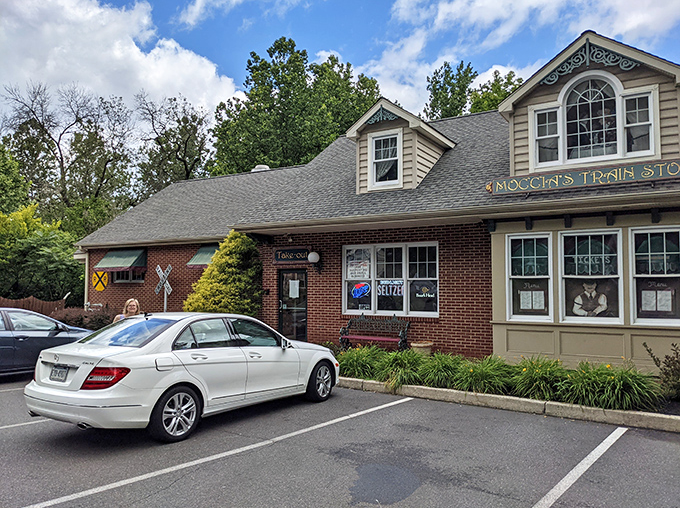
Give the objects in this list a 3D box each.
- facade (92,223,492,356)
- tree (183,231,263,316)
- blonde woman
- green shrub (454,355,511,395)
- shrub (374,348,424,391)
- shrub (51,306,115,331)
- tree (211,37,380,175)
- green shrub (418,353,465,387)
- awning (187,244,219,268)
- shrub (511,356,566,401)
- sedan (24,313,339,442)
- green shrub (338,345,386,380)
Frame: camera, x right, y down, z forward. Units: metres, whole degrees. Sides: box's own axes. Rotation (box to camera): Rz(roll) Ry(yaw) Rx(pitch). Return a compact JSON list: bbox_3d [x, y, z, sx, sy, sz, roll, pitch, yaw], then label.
[{"bbox_3d":[-2.925,1.062,15.089,14.600,3.020,0.450,-2,-4,32],"label":"facade"},{"bbox_3d":[-2.979,0.950,13.387,2.150,3.060,2.150,-2,-4,32],"label":"tree"},{"bbox_3d":[-3.305,1.502,8.243,0.470,1.615,0.300,2,-4,-21],"label":"blonde woman"},{"bbox_3d":[2.356,2.000,8.807,0.951,0.565,0.850,-2,-5,32],"label":"green shrub"},{"bbox_3d":[1.056,2.022,9.442,0.874,0.586,0.850,1,-4,0],"label":"shrub"},{"bbox_3d":[-8.458,2.197,17.343,2.200,1.090,1.700,-2,-4,32],"label":"shrub"},{"bbox_3d":[-2.470,-4.047,28.717,9.200,15.577,8.800,-2,-5,32],"label":"tree"},{"bbox_3d":[1.759,2.013,9.215,0.772,0.585,0.750,1,-4,0],"label":"green shrub"},{"bbox_3d":[-3.514,0.062,15.334,1.980,0.700,0.540,-2,-4,32],"label":"awning"},{"bbox_3d":[3.043,1.856,8.063,0.850,0.540,0.800,-2,-4,32],"label":"shrub"},{"bbox_3d":[-1.823,1.536,7.659,1.780,1.447,4.600,-2,-5,35],"label":"sedan"},{"bbox_3d":[0.421,2.049,9.986,0.915,0.598,0.800,-2,-5,32],"label":"green shrub"}]

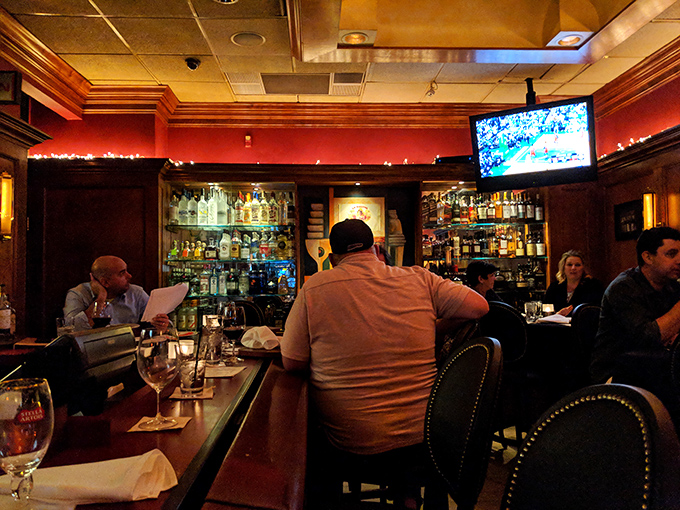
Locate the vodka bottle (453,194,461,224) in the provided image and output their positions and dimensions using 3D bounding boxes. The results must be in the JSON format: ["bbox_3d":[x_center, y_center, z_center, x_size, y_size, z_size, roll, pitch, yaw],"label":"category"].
[{"bbox_3d":[1.151,-0.450,5.251,0.083,0.298,0.083,-1,-1,-3],"label":"vodka bottle"}]

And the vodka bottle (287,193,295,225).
[{"bbox_3d":[-0.478,-0.448,5.147,0.080,0.315,0.080,-1,-1,-3],"label":"vodka bottle"}]

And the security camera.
[{"bbox_3d":[-1.172,-1.510,4.230,0.122,0.088,0.122,-1,-2,-3],"label":"security camera"}]

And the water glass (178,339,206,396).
[{"bbox_3d":[-0.436,0.331,1.577,0.082,0.150,0.082,-1,-1,-3],"label":"water glass"}]

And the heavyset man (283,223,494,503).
[{"bbox_3d":[0.190,0.515,2.300,0.820,1.320,0.700,0,-2,-3],"label":"heavyset man"}]

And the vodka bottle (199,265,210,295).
[{"bbox_3d":[-1.323,0.242,5.200,0.088,0.290,0.085,0,-2,-3],"label":"vodka bottle"}]

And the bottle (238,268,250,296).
[{"bbox_3d":[-0.918,0.271,5.108,0.098,0.260,0.085,-1,-1,-3],"label":"bottle"}]

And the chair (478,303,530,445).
[{"bbox_3d":[1.320,0.975,4.142,0.470,1.220,0.540,-2,-3,34],"label":"chair"}]

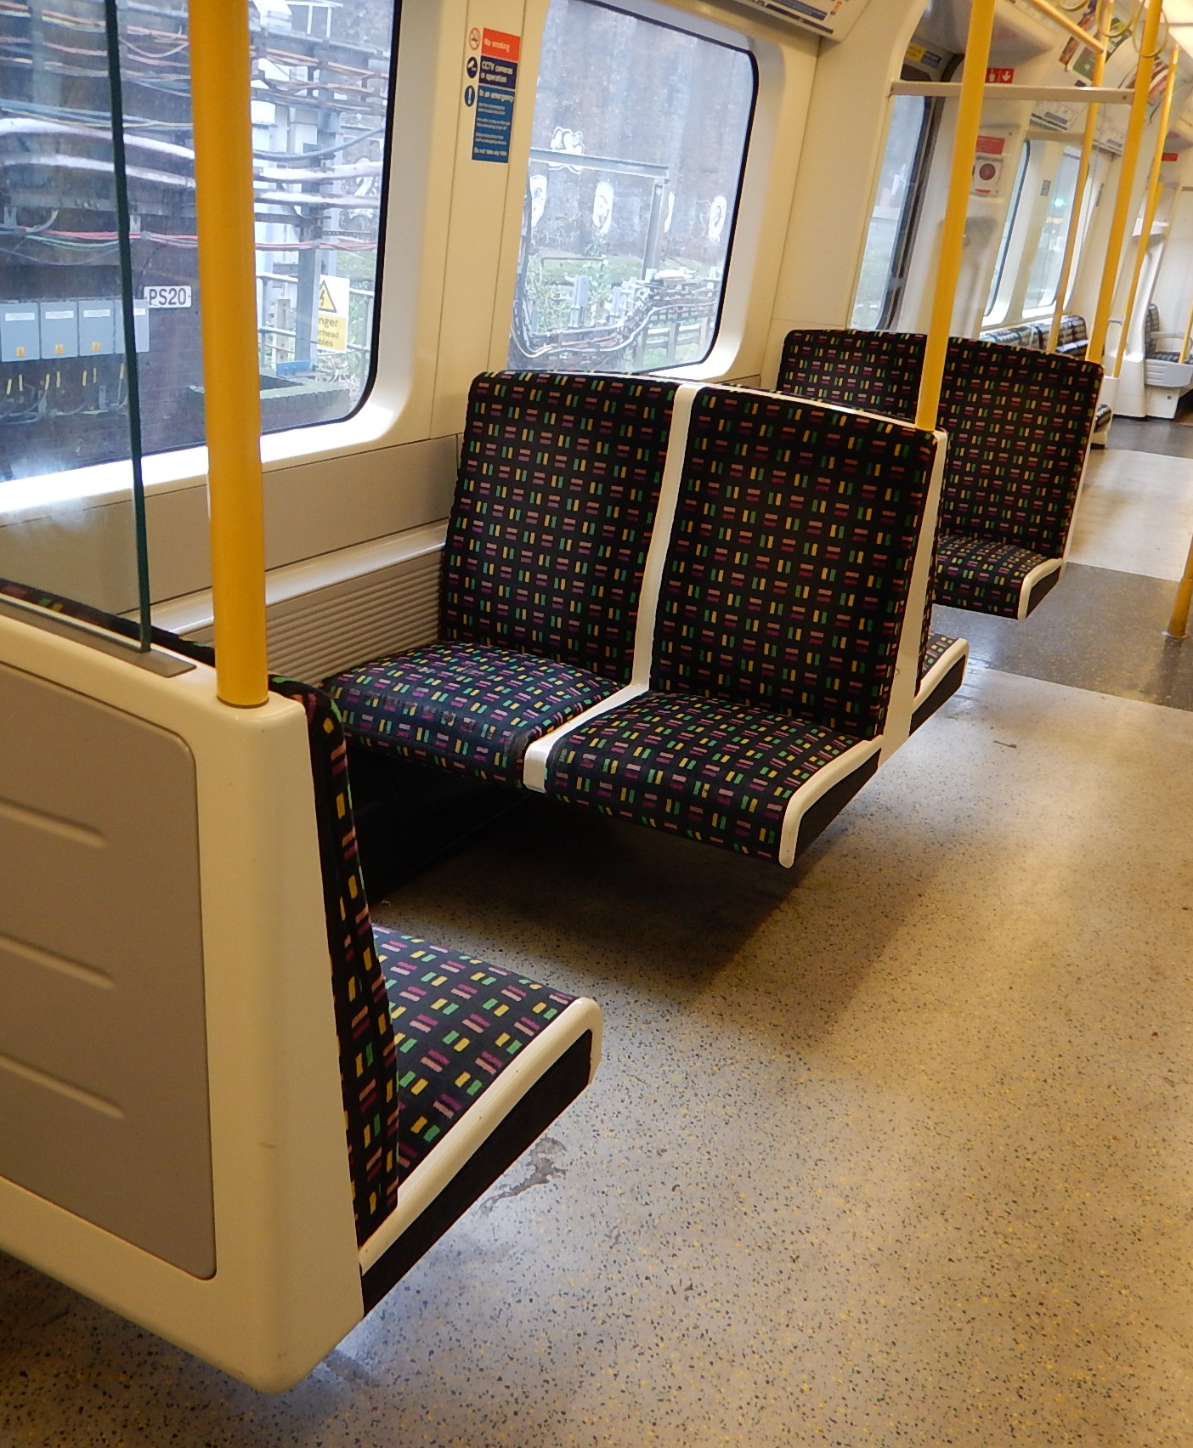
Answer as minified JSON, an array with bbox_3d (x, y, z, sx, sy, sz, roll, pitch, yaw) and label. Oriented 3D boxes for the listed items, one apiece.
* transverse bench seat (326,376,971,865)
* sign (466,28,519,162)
[{"bbox_3d":[0.025,-0.269,2.492,1.015,0.650,0.630,14,24,25],"label":"transverse bench seat"},{"bbox_3d":[-0.205,-1.218,2.592,0.008,0.230,0.170,19,26,23],"label":"sign"}]

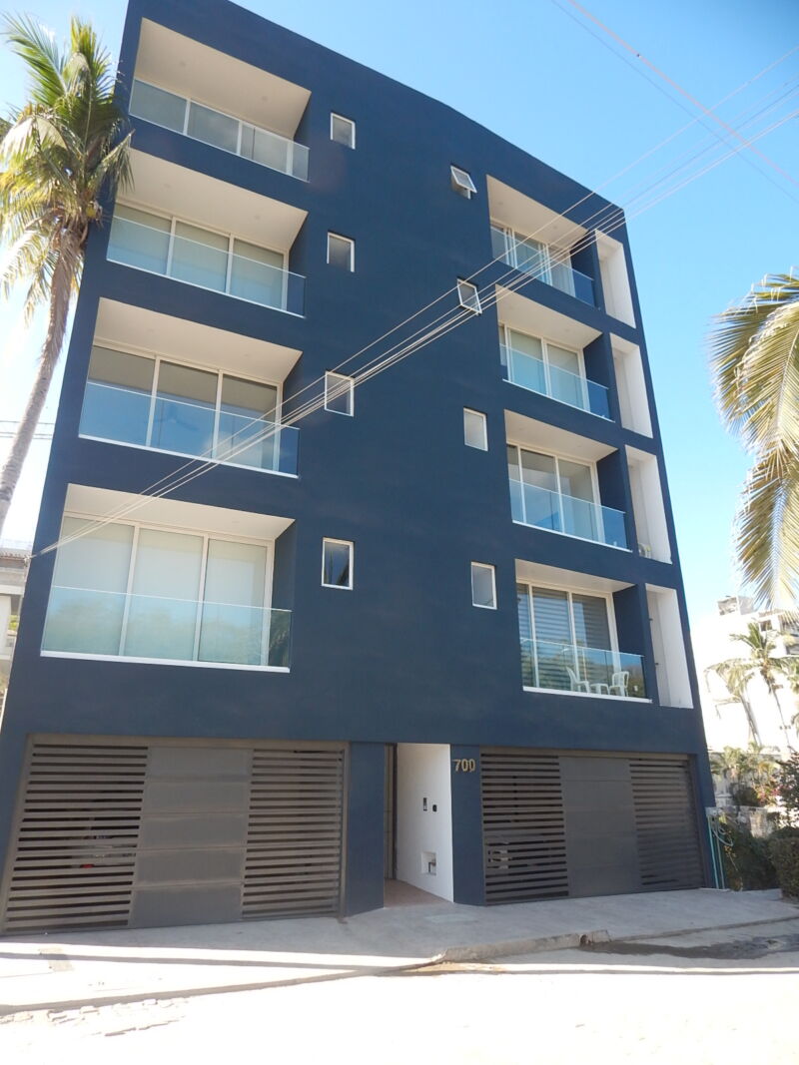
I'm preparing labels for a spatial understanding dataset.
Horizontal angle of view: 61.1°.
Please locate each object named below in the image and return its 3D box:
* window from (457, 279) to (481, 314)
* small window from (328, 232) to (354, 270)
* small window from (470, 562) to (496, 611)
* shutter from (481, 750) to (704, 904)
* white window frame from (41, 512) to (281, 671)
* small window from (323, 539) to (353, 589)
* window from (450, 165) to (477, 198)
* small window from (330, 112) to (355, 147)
[{"bbox_3d":[1.447,-4.799,13.824,0.520,0.750,0.160,12,-23,-30],"label":"window"},{"bbox_3d":[-1.112,-5.214,12.713,0.530,0.780,0.100,9,-22,-25],"label":"small window"},{"bbox_3d":[1.463,0.946,11.860,0.520,0.790,0.100,12,-23,-30],"label":"small window"},{"bbox_3d":[3.519,5.020,11.835,5.220,2.300,0.120,12,-23,-30],"label":"shutter"},{"bbox_3d":[-3.559,1.090,10.412,3.220,2.420,0.130,9,-22,-25],"label":"white window frame"},{"bbox_3d":[-0.981,0.513,10.691,0.520,0.790,0.100,9,-22,-25],"label":"small window"},{"bbox_3d":[1.397,-7.696,14.801,0.510,0.740,0.260,12,-23,-30],"label":"window"},{"bbox_3d":[-1.162,-8.081,13.727,0.530,0.780,0.100,9,-22,-25],"label":"small window"}]

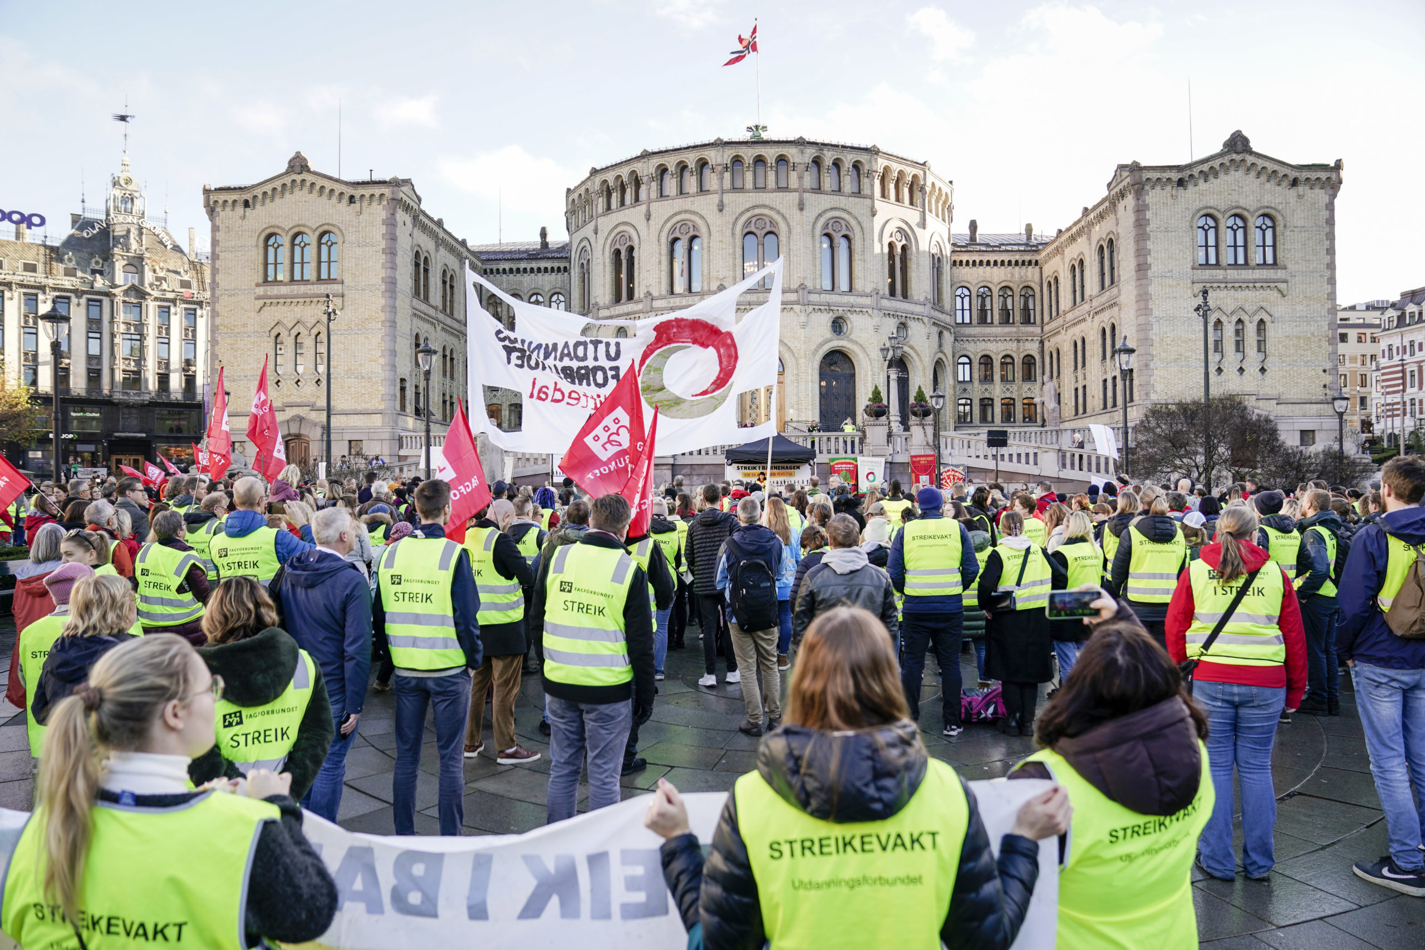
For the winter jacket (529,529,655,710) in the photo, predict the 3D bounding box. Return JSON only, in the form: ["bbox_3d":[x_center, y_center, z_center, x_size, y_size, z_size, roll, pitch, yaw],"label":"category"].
[{"bbox_3d":[-0.551,0.652,4.330,0.570,0.790,0.340,-1,-1,20],"label":"winter jacket"}]

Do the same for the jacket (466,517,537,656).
[{"bbox_3d":[-1.462,0.747,6.350,0.500,0.920,0.400,-1,-1,30],"label":"jacket"}]

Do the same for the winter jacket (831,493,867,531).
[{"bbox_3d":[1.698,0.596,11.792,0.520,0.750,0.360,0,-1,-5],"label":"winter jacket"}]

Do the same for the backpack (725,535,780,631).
[{"bbox_3d":[0.289,0.790,6.850,0.360,0.620,0.270,0,-1,-7],"label":"backpack"}]

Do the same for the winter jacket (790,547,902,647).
[{"bbox_3d":[0.700,0.706,5.000,0.540,0.660,0.310,0,-1,5],"label":"winter jacket"}]

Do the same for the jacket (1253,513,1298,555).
[{"bbox_3d":[4.452,0.663,7.500,0.530,0.720,0.350,0,-1,-15],"label":"jacket"}]

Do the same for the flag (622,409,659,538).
[{"bbox_3d":[-0.422,-0.010,5.500,0.270,0.770,0.250,-1,-1,0],"label":"flag"}]

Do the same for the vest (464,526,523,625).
[{"bbox_3d":[-1.511,0.678,6.400,0.480,0.660,0.340,-1,-1,36],"label":"vest"}]

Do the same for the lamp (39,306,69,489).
[{"bbox_3d":[-11.972,-0.571,17.241,0.600,5.200,0.600,-1,-1,0],"label":"lamp"}]

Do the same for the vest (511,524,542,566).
[{"bbox_3d":[-1.871,0.792,9.200,0.460,0.650,0.310,-1,-1,12],"label":"vest"}]

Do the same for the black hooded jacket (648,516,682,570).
[{"bbox_3d":[-0.498,0.781,9.391,0.500,0.780,0.340,-1,-1,5],"label":"black hooded jacket"}]

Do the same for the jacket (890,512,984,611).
[{"bbox_3d":[1.648,0.644,7.050,0.660,0.770,0.360,-1,-1,5],"label":"jacket"}]

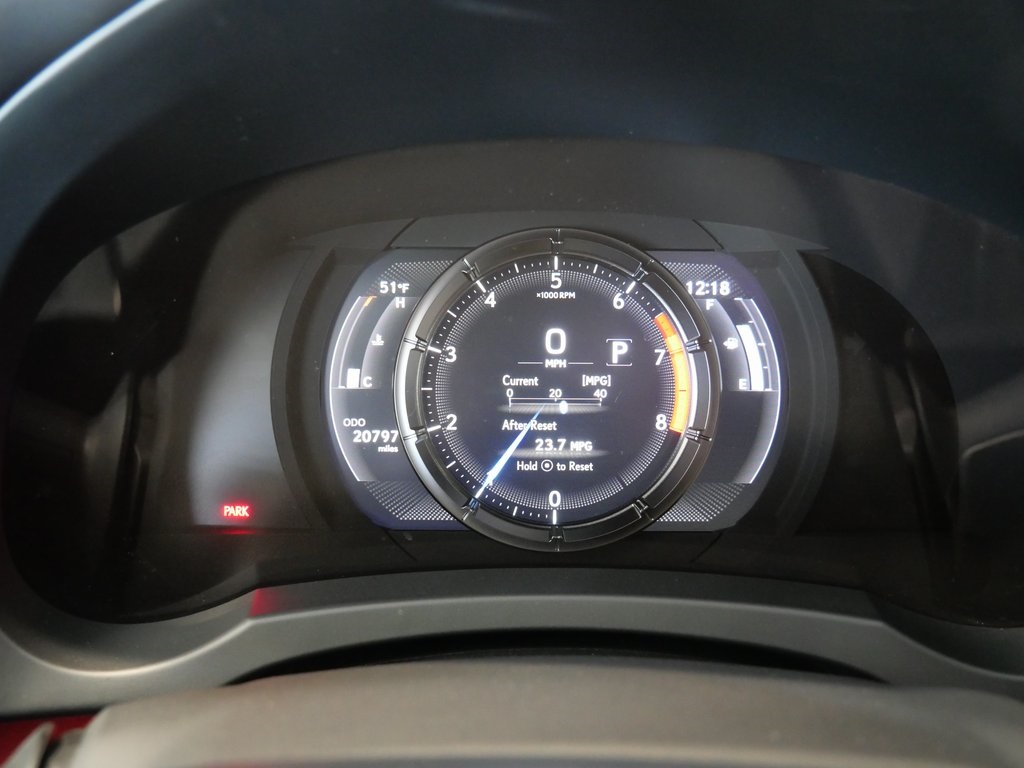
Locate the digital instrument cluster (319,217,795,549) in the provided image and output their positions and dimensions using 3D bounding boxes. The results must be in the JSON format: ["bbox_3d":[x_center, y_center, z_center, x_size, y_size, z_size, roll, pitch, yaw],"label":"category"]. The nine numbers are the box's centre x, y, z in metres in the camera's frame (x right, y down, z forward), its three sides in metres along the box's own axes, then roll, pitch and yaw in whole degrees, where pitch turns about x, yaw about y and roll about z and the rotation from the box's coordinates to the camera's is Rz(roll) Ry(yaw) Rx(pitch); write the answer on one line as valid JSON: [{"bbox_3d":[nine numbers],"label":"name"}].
[{"bbox_3d":[0.018,-0.001,0.297,0.178,0.123,0.035,0,0,0],"label":"digital instrument cluster"}]

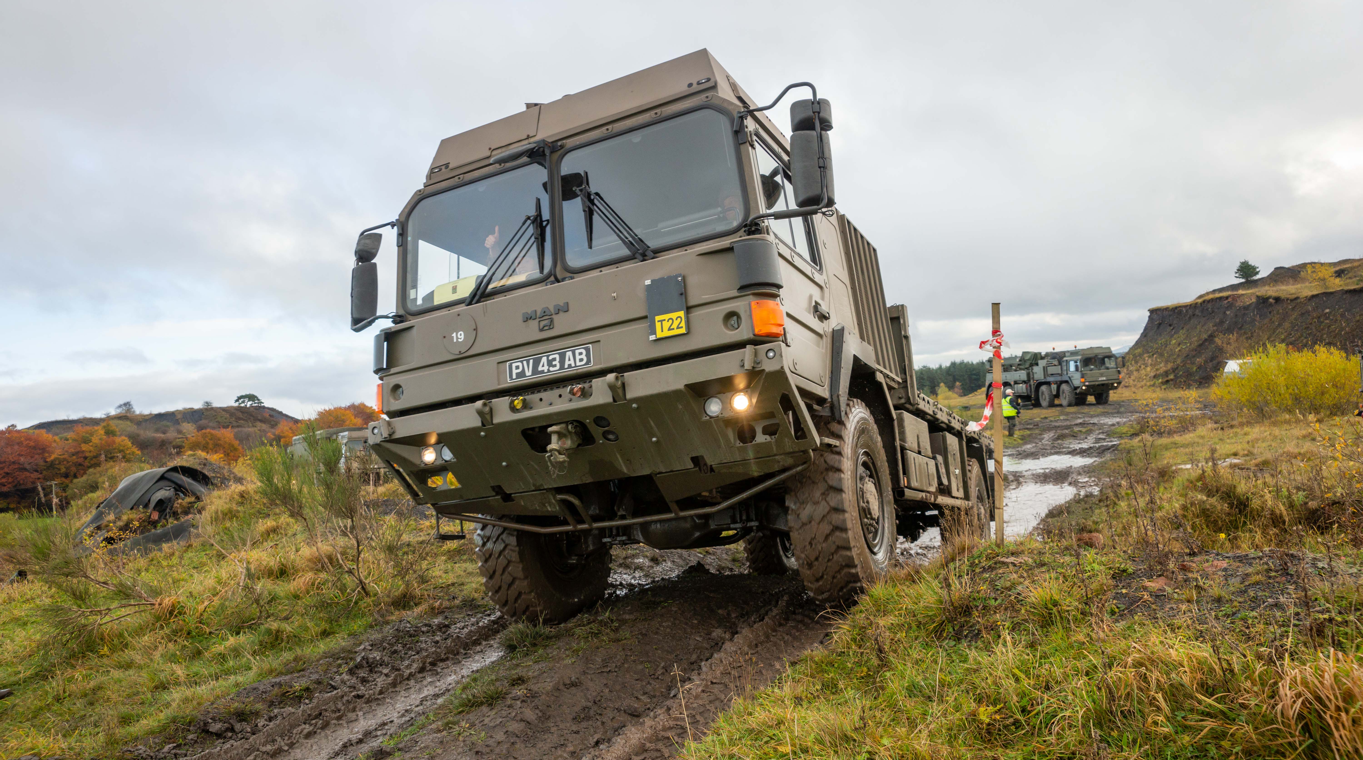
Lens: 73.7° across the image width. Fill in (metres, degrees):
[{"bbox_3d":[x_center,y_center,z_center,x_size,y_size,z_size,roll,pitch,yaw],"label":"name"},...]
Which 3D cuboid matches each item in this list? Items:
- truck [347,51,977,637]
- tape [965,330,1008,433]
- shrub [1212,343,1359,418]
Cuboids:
[{"bbox_3d":[0.906,0.313,7.786,2.980,3.020,7.180,-11,-14,25],"label":"truck"},{"bbox_3d":[2.149,0.007,6.400,0.310,0.700,0.170,-1,-1,6],"label":"tape"},{"bbox_3d":[23.236,0.041,35.000,4.900,2.900,4.200,-2,-1,34],"label":"shrub"}]

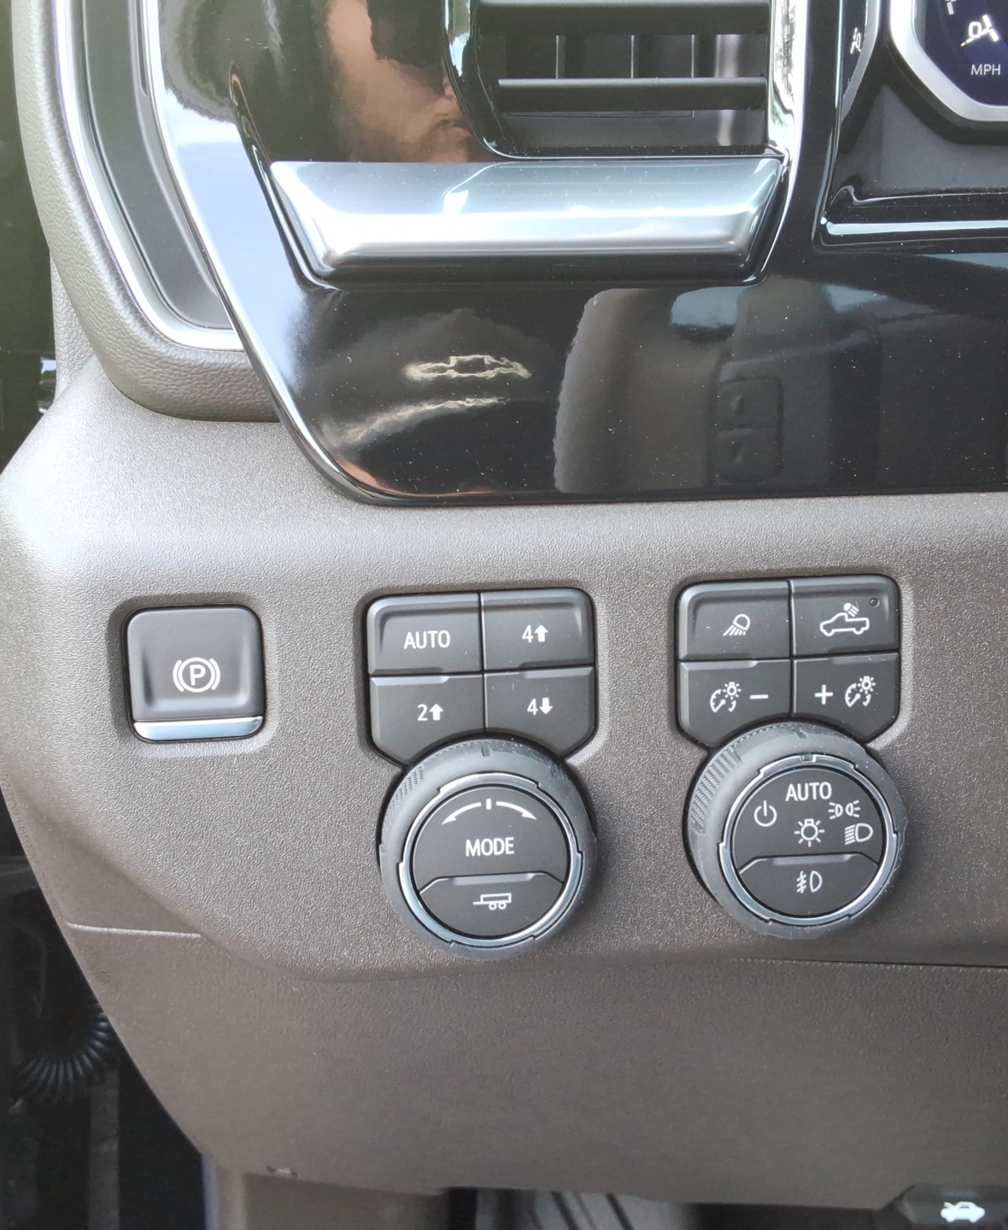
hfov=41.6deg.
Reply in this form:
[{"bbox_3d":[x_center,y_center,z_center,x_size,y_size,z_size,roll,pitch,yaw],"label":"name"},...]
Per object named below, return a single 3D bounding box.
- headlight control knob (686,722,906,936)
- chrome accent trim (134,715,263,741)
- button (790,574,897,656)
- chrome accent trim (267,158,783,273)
[{"bbox_3d":[0.064,0.047,0.287,0.044,0.044,0.019,-2,2,-4],"label":"headlight control knob"},{"bbox_3d":[-0.066,0.025,0.287,0.028,0.004,0.005,-2,2,-4],"label":"chrome accent trim"},{"bbox_3d":[0.076,0.000,0.297,0.023,0.017,0.007,-2,2,-4],"label":"button"},{"bbox_3d":[0.005,-0.089,0.294,0.112,0.022,0.018,-2,2,-4],"label":"chrome accent trim"}]

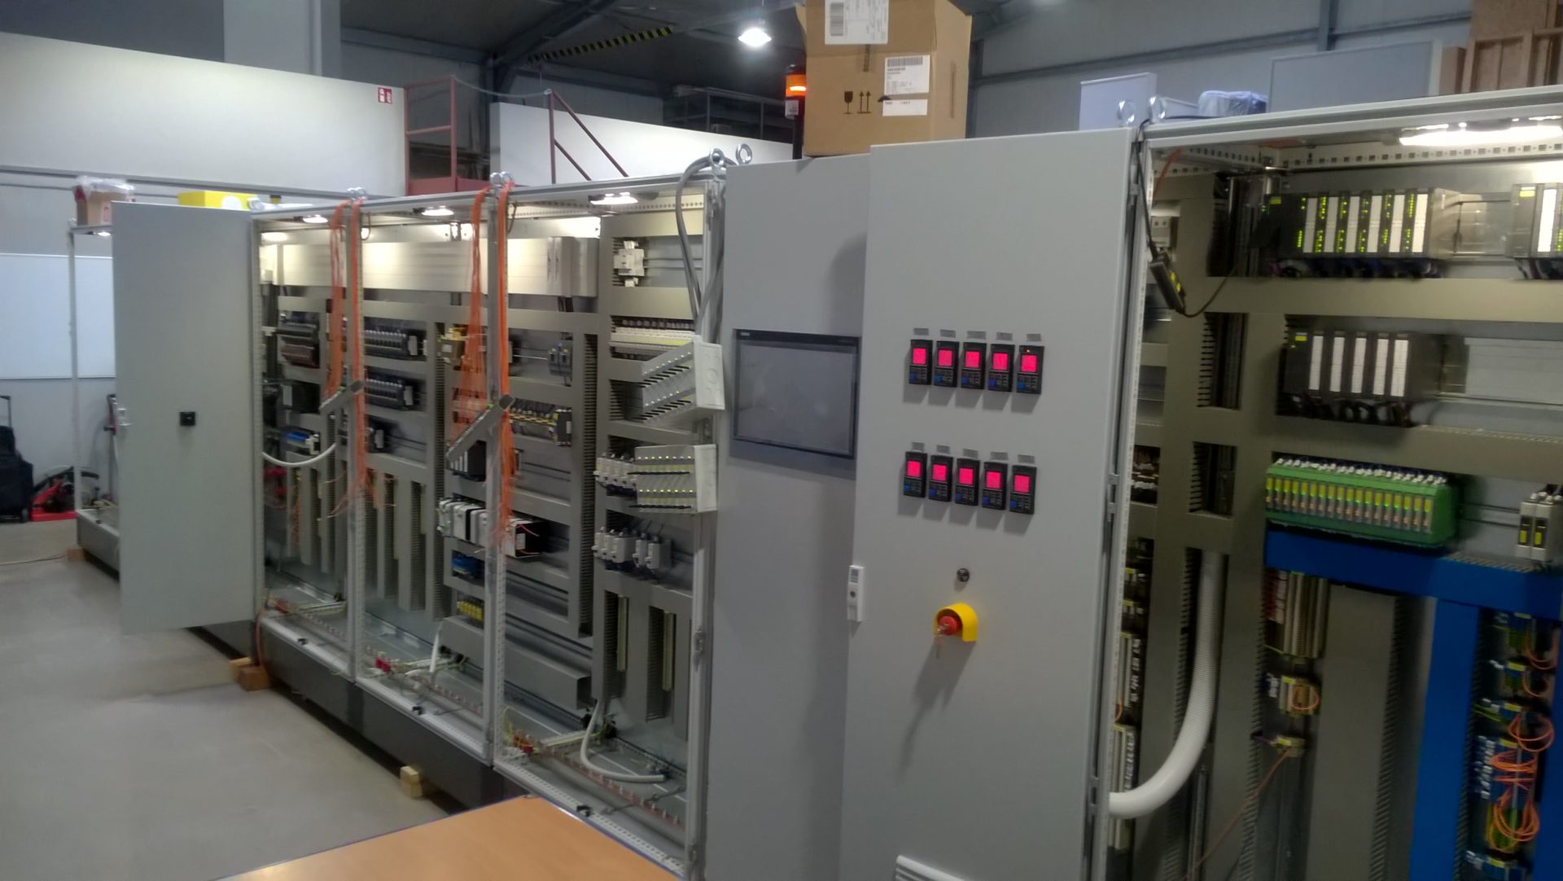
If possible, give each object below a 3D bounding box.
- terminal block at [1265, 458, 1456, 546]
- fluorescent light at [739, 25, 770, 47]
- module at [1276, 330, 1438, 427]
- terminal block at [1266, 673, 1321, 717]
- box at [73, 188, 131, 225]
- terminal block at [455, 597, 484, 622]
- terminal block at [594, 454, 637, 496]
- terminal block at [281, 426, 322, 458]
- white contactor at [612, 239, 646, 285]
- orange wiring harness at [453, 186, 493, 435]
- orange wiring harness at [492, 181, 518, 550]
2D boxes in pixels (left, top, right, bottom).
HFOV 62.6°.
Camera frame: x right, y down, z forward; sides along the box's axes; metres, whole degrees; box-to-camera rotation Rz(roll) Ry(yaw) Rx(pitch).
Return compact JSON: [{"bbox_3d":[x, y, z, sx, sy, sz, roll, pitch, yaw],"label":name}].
[{"bbox_3d":[1.077,0.116,2.397,0.105,0.107,0.315,-3,8,-40],"label":"terminal block"},{"bbox_3d":[-0.376,-5.656,18.000,0.460,0.260,0.460,2,6,-2],"label":"fluorescent light"},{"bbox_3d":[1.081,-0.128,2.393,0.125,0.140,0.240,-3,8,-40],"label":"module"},{"bbox_3d":[1.028,0.504,2.559,0.060,0.070,0.075,-3,8,-40],"label":"terminal block"},{"bbox_3d":[-4.584,-1.562,8.718,0.260,0.260,0.310,-3,8,-40],"label":"box"},{"bbox_3d":[-1.271,0.701,5.276,0.055,0.065,0.167,-3,8,-40],"label":"terminal block"},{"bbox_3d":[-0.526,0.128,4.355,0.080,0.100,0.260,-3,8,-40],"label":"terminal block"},{"bbox_3d":[-2.474,0.009,6.644,0.070,0.121,0.312,-3,8,-40],"label":"terminal block"},{"bbox_3d":[-0.506,-0.589,4.287,0.080,0.150,0.066,-3,8,-40],"label":"white contactor"},{"bbox_3d":[-1.029,-0.432,4.325,0.090,0.835,0.124,-3,8,-40],"label":"orange wiring harness"},{"bbox_3d":[-0.907,-0.238,4.212,0.075,1.209,0.079,-3,8,-40],"label":"orange wiring harness"}]

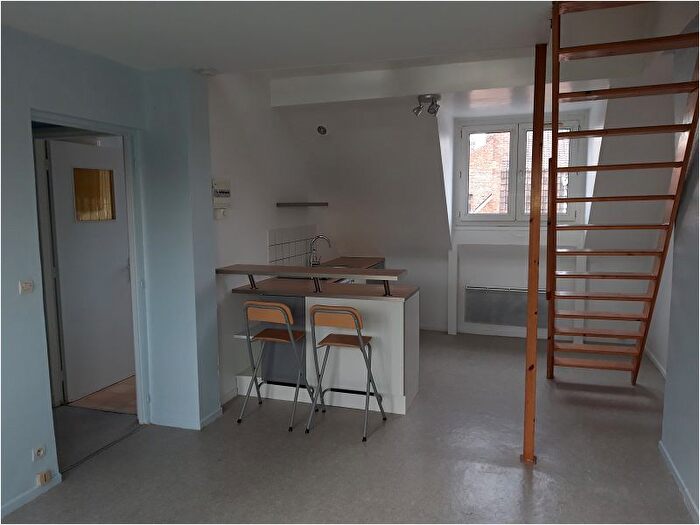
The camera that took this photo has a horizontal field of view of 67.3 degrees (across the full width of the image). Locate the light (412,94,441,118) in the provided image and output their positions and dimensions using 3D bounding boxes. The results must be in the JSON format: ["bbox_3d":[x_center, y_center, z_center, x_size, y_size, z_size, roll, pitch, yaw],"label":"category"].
[{"bbox_3d":[0.664,-1.333,4.528,0.240,0.150,0.190,2,7,18],"label":"light"}]

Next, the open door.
[{"bbox_3d":[-2.168,0.056,4.516,0.042,2.060,0.820,2,7,18],"label":"open door"}]

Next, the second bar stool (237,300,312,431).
[{"bbox_3d":[-0.551,0.697,3.901,0.505,0.915,0.445,2,7,18],"label":"second bar stool"}]

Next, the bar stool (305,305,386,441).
[{"bbox_3d":[-0.036,0.713,3.722,0.505,0.915,0.445,2,7,18],"label":"bar stool"}]

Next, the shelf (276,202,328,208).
[{"bbox_3d":[-0.465,-0.587,5.330,0.220,0.039,0.770,2,7,18],"label":"shelf"}]

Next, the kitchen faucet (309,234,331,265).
[{"bbox_3d":[-0.331,-0.126,5.745,0.225,0.350,0.070,2,7,18],"label":"kitchen faucet"}]

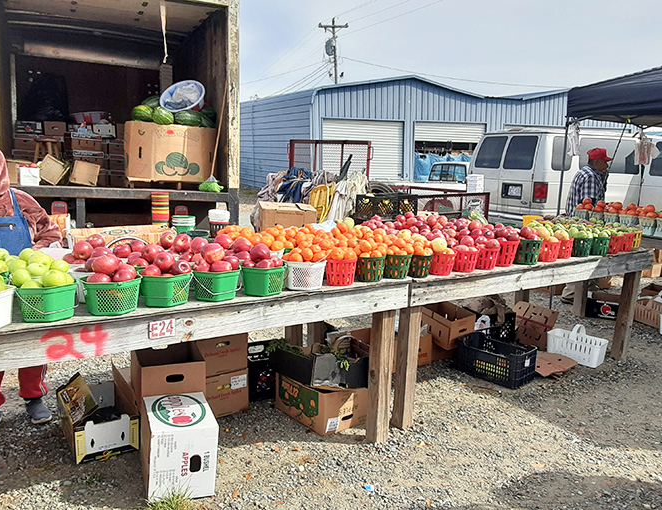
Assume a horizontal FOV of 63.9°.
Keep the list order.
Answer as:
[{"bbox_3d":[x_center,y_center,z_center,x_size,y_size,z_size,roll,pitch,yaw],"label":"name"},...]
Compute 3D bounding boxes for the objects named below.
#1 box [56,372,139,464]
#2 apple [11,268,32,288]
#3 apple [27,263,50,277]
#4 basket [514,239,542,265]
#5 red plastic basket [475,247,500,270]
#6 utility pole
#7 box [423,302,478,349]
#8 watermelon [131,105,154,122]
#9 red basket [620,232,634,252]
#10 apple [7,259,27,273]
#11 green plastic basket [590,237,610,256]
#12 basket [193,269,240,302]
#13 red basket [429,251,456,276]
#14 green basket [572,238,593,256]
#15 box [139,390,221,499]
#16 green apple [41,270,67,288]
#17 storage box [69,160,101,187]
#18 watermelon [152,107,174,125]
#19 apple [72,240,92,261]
[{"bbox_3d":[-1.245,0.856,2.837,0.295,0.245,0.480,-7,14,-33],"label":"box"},{"bbox_3d":[-1.319,0.096,2.260,0.080,0.077,0.080,-6,13,-30],"label":"apple"},{"bbox_3d":[-1.320,0.077,2.390,0.088,0.080,0.088,-5,13,-26],"label":"apple"},{"bbox_3d":[1.417,-0.021,3.796,0.168,0.158,0.168,-5,12,-32],"label":"basket"},{"bbox_3d":[0.925,0.012,3.175,0.160,0.130,0.160,-5,12,-31],"label":"red plastic basket"},{"bbox_3d":[0.426,-11.360,39.000,2.200,11.600,0.600,-3,11,-7],"label":"utility pole"},{"bbox_3d":[0.900,0.543,4.260,0.275,0.240,0.415,-9,20,-33],"label":"box"},{"bbox_3d":[-2.221,-1.667,6.250,0.260,0.220,0.240,-3,12,-19],"label":"watermelon"},{"bbox_3d":[2.491,-0.109,4.517,0.163,0.147,0.163,-5,12,-32],"label":"red basket"},{"bbox_3d":[-1.393,0.049,2.360,0.080,0.075,0.080,-5,13,-33],"label":"apple"},{"bbox_3d":[1.870,-0.068,3.730,0.160,0.130,0.160,-5,12,-31],"label":"green plastic basket"},{"bbox_3d":[-0.552,0.127,2.544,0.230,0.140,0.205,-7,14,-35],"label":"basket"},{"bbox_3d":[0.701,0.047,3.324,0.162,0.145,0.162,2,11,0],"label":"red basket"},{"bbox_3d":[1.941,-0.063,4.072,0.160,0.140,0.160,-5,13,-33],"label":"green basket"},{"bbox_3d":[-0.755,0.933,2.635,0.296,0.333,0.412,0,9,-22],"label":"box"},{"bbox_3d":[-1.022,0.090,1.960,0.093,0.082,0.093,-2,11,-17],"label":"green apple"},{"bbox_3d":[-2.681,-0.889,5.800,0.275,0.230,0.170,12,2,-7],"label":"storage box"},{"bbox_3d":[-1.726,-1.428,5.450,0.235,0.195,0.215,0,11,-11],"label":"watermelon"},{"bbox_3d":[-1.162,-0.021,2.480,0.090,0.088,0.090,-5,13,-25],"label":"apple"}]

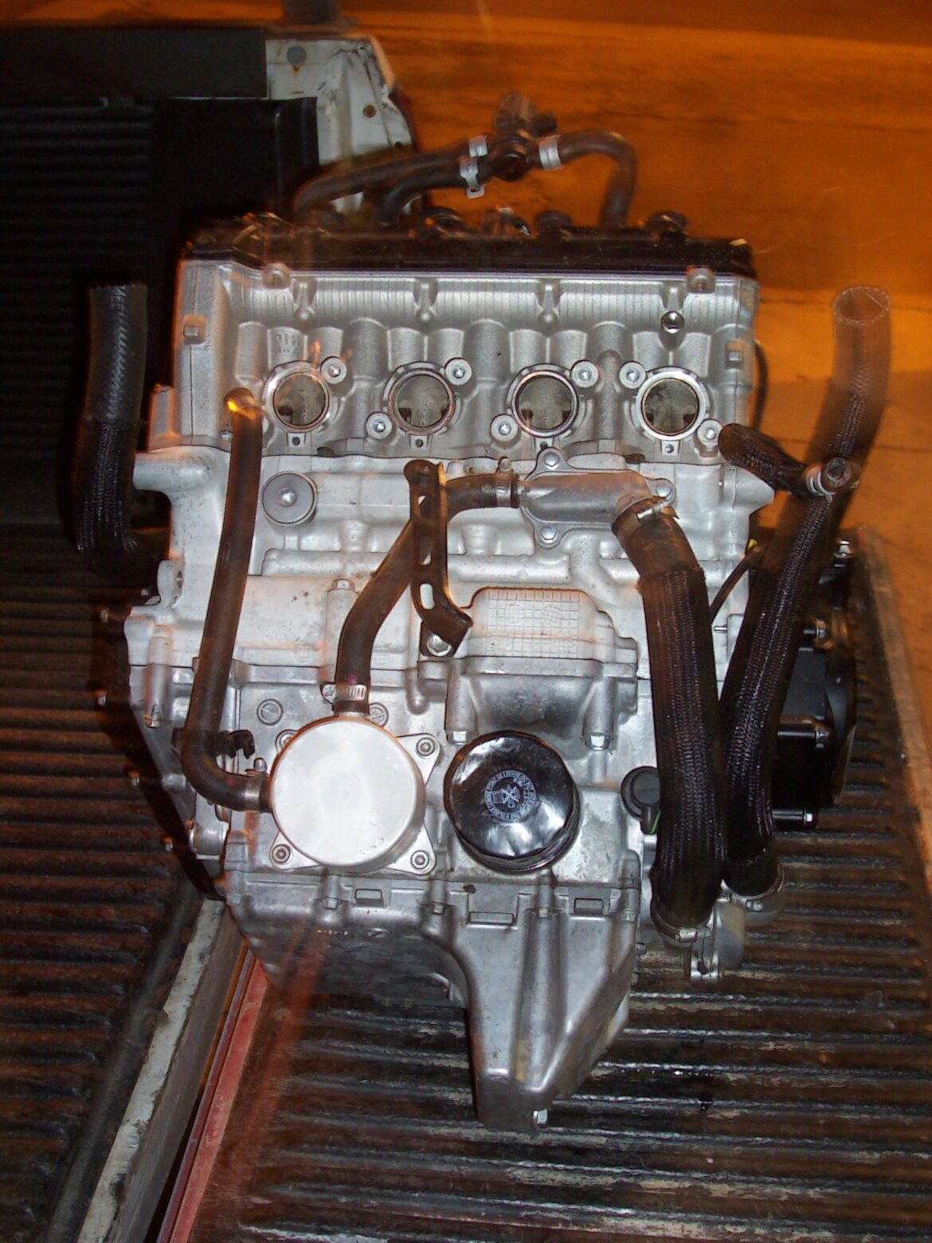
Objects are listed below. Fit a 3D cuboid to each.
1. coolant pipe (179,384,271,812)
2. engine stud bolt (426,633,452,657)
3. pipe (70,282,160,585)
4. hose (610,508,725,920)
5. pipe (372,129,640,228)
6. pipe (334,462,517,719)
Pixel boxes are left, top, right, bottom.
[{"bbox_3d":[-0.136,-0.011,0.925,0.049,0.042,0.234,-1,73,0],"label":"coolant pipe"},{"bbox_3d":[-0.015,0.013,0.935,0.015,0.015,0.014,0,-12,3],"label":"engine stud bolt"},{"bbox_3d":[-0.211,-0.114,1.005,0.054,0.178,0.045,2,-3,0],"label":"pipe"},{"bbox_3d":[0.112,0.052,0.905,0.051,0.058,0.238,-3,74,0],"label":"hose"},{"bbox_3d":[0.026,-0.284,1.070,0.165,0.074,0.055,0,-6,0],"label":"pipe"},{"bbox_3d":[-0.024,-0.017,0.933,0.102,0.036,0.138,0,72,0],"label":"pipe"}]

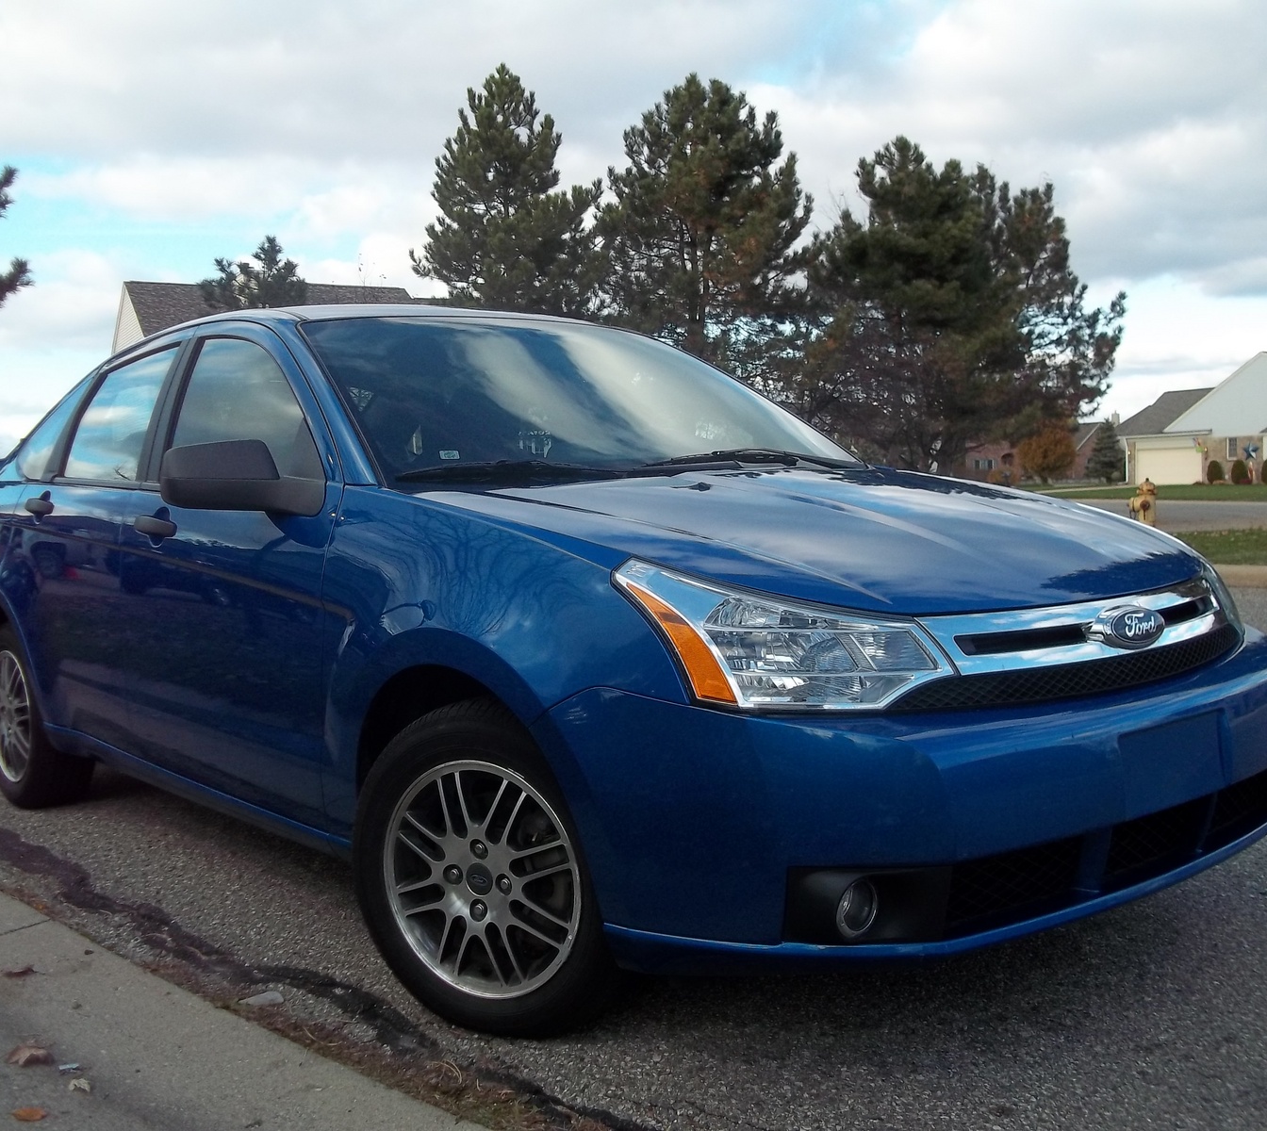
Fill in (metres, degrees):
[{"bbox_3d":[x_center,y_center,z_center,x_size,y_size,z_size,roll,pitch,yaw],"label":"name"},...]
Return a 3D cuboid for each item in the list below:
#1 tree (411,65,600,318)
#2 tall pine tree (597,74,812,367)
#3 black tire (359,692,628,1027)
[{"bbox_3d":[-2.759,-6.135,32.302,5.000,10.711,5.000,-2,3,-5],"label":"tree"},{"bbox_3d":[1.620,-6.100,31.800,5.200,10.300,5.200,-2,3,0],"label":"tall pine tree"},{"bbox_3d":[-0.226,0.520,2.471,0.610,0.610,0.200,0,4,29],"label":"black tire"}]

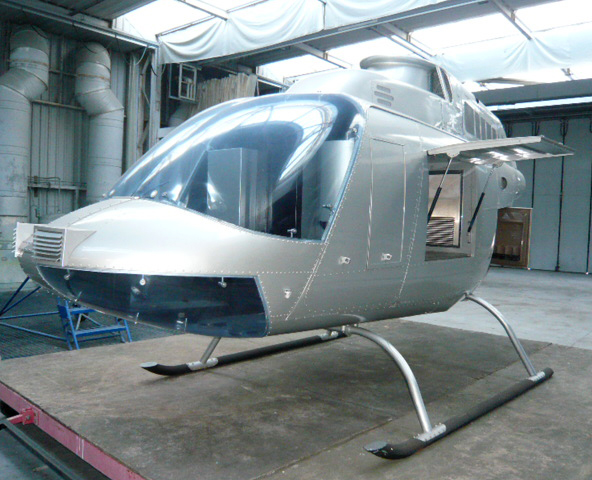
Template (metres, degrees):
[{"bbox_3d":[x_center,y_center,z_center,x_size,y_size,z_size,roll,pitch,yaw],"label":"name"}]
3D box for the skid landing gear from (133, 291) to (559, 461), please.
[{"bbox_3d":[0.443,0.684,3.666,1.930,0.600,2.430,3,1,43],"label":"skid landing gear"}]

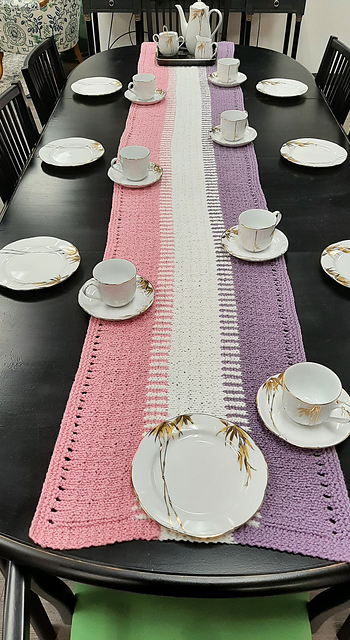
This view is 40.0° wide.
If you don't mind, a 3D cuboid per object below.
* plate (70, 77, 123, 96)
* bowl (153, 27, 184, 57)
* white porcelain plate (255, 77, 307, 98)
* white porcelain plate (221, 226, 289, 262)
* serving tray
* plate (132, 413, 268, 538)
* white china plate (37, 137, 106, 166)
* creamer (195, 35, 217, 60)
[{"bbox_3d":[-0.295,-0.878,1.830,0.193,0.019,0.193,0,44,0],"label":"plate"},{"bbox_3d":[-0.026,-1.218,2.096,0.137,0.110,0.085,8,45,9],"label":"bowl"},{"bbox_3d":[0.404,-0.866,1.814,0.193,0.019,0.193,0,44,0],"label":"white porcelain plate"},{"bbox_3d":[0.181,-0.170,1.090,0.151,0.020,0.151,0,44,0],"label":"white porcelain plate"},{"bbox_3d":[0.050,-1.149,2.093,0.256,0.032,0.200,0,44,0],"label":"serving tray"},{"bbox_3d":[0.035,0.219,0.689,0.193,0.019,0.193,0,44,0],"label":"plate"},{"bbox_3d":[-0.304,-0.493,1.433,0.193,0.019,0.193,0,44,0],"label":"white china plate"},{"bbox_3d":[0.137,-1.174,2.065,0.100,0.090,0.070,12,46,13],"label":"creamer"}]

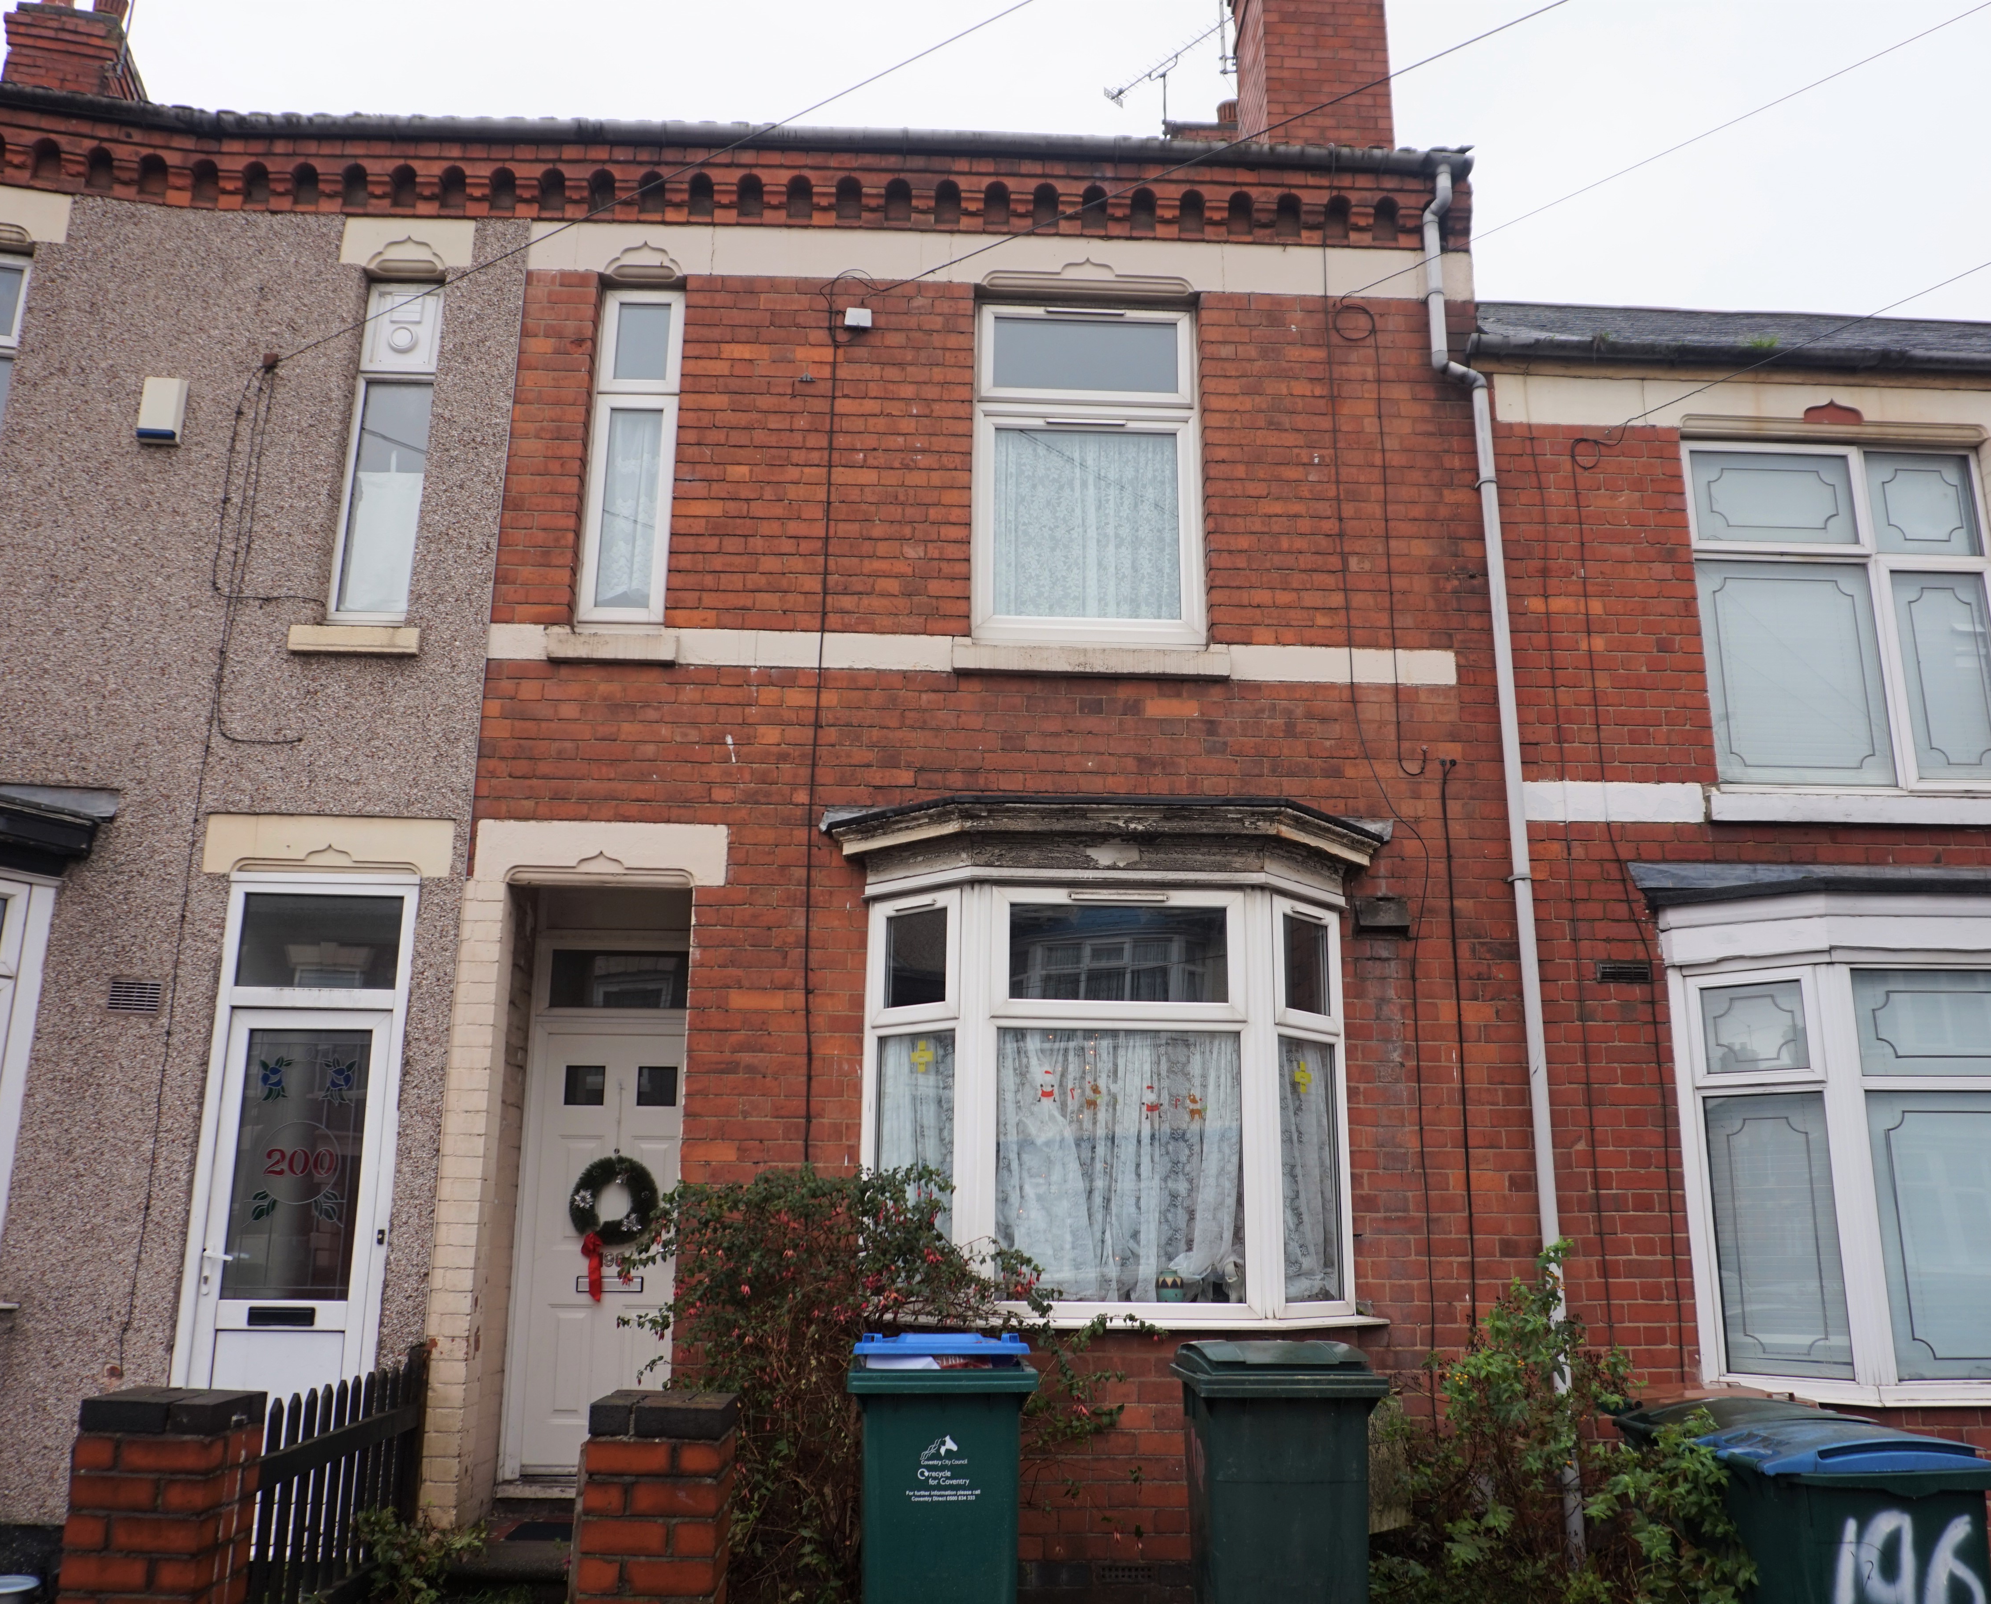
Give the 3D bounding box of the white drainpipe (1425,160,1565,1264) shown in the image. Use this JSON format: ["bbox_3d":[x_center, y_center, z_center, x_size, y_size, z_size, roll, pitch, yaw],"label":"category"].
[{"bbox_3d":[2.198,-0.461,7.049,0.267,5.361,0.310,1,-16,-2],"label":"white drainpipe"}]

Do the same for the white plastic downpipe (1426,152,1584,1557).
[{"bbox_3d":[2.194,-0.070,6.939,0.267,6.173,0.310,1,-16,-2],"label":"white plastic downpipe"}]

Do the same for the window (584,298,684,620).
[{"bbox_3d":[-1.696,-1.626,7.579,0.399,1.708,0.100,1,-16,-2],"label":"window"}]

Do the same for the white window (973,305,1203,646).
[{"bbox_3d":[0.441,-1.549,7.644,1.064,1.742,0.100,1,-16,-2],"label":"white window"}]

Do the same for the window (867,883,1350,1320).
[{"bbox_3d":[0.477,1.206,6.500,2.013,1.691,0.440,1,-16,-2],"label":"window"}]

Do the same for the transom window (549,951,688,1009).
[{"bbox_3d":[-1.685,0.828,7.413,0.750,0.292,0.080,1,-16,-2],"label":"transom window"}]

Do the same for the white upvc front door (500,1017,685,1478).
[{"bbox_3d":[-1.697,1.938,7.100,0.830,1.952,0.080,1,-16,-2],"label":"white upvc front door"}]

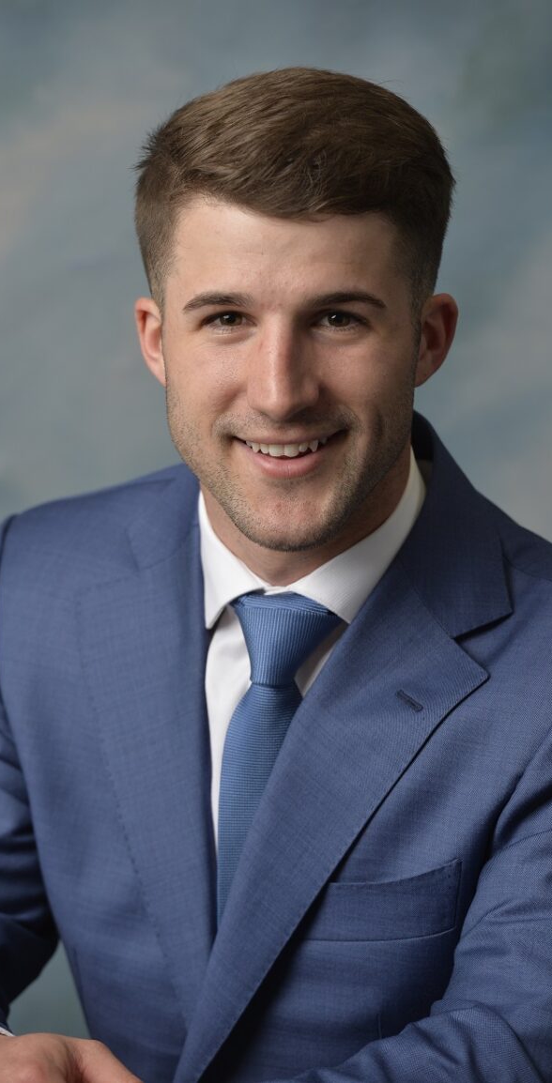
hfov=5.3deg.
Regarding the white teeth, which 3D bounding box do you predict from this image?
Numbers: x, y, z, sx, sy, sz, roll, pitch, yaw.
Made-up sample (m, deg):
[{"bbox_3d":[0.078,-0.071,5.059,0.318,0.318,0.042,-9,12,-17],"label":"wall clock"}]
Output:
[{"bbox_3d":[0.006,-0.055,3.440,0.050,0.013,0.019,-1,6,4],"label":"white teeth"}]

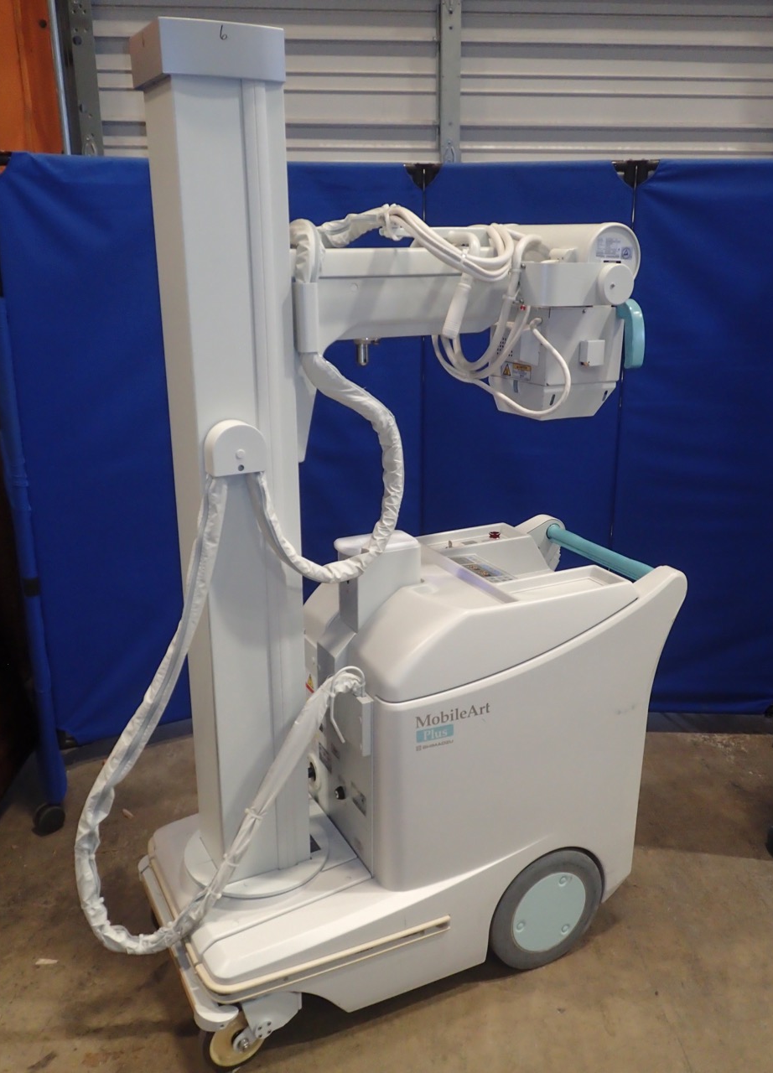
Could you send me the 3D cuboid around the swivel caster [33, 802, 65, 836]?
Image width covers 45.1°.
[{"bbox_3d":[-0.959,0.795,2.634,0.050,0.082,0.075,14,22,39],"label":"swivel caster"}]

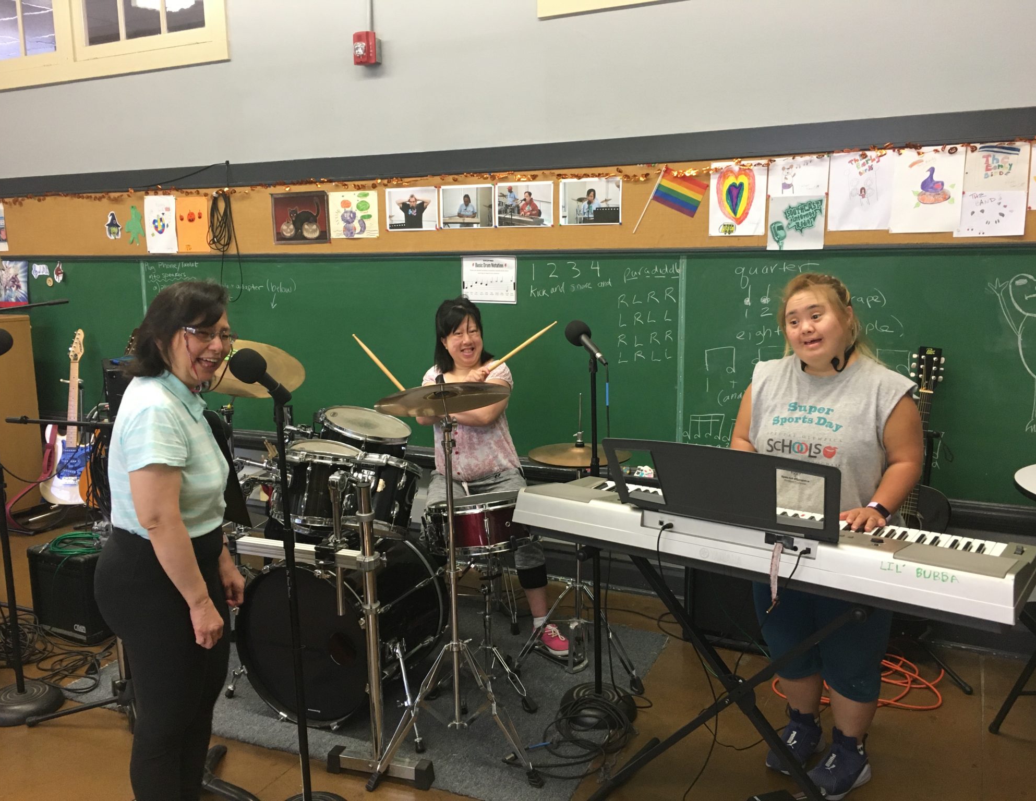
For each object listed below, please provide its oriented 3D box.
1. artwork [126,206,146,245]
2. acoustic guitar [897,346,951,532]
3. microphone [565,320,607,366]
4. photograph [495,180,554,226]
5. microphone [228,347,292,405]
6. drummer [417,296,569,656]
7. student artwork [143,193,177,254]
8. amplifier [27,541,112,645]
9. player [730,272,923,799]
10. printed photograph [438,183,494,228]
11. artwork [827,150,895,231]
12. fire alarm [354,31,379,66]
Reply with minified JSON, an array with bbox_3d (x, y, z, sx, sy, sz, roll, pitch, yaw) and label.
[{"bbox_3d":[-2.081,-0.948,4.861,0.142,0.212,0.008,4,11,25],"label":"artwork"},{"bbox_3d":[1.372,0.270,3.074,0.380,0.980,0.115,5,-8,30],"label":"acoustic guitar"},{"bbox_3d":[0.212,-0.176,2.745,0.078,0.078,0.185,-11,52,-44],"label":"microphone"},{"bbox_3d":[0.028,-0.843,3.853,0.270,0.185,0.008,4,11,25],"label":"photograph"},{"bbox_3d":[-0.597,-0.057,2.080,0.085,0.085,0.182,8,-26,44],"label":"microphone"},{"bbox_3d":[-0.066,0.252,3.514,0.570,1.320,0.640,2,10,17],"label":"drummer"},{"bbox_3d":[-1.905,-0.938,4.777,0.218,0.292,0.008,4,11,25],"label":"student artwork"},{"bbox_3d":[-1.721,0.740,3.542,0.325,0.335,0.215,4,11,28],"label":"amplifier"},{"bbox_3d":[0.859,0.376,2.472,0.520,1.435,0.460,6,12,34],"label":"player"},{"bbox_3d":[-0.228,-0.861,3.974,0.264,0.184,0.008,4,11,25],"label":"printed photograph"},{"bbox_3d":[1.246,-0.759,3.256,0.216,0.280,0.010,4,10,25],"label":"artwork"},{"bbox_3d":[-0.678,-1.575,4.012,0.120,0.140,0.060,4,10,25],"label":"fire alarm"}]

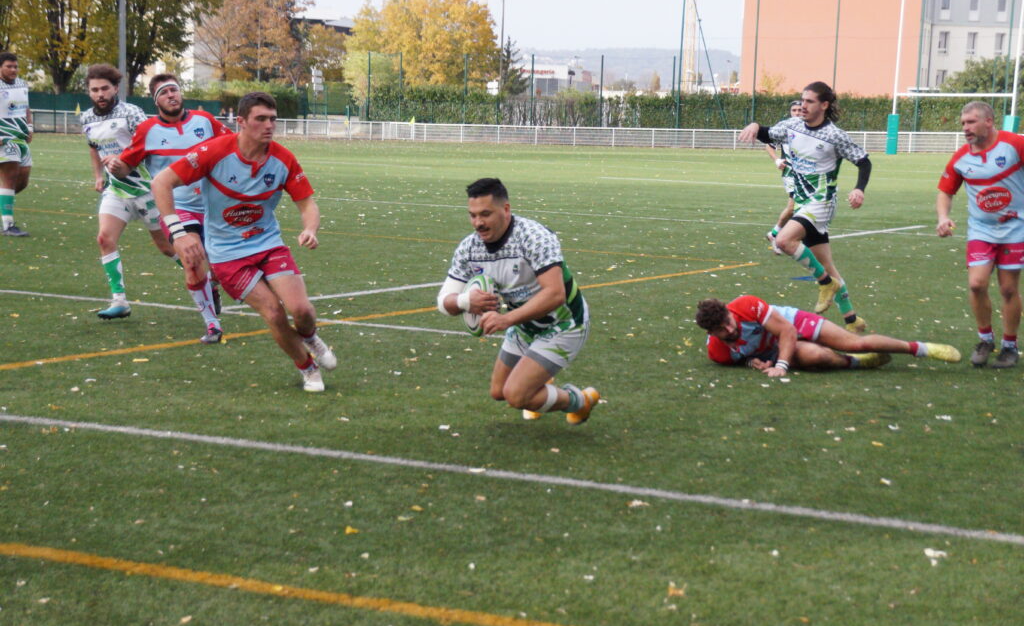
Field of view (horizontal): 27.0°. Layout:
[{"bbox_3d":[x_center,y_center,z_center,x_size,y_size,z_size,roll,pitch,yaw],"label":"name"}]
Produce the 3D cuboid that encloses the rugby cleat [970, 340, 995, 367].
[{"bbox_3d":[3.137,0.270,14.220,0.105,0.120,0.285,9,13,28],"label":"rugby cleat"}]

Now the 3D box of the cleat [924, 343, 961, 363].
[{"bbox_3d":[2.809,0.258,13.900,0.285,0.115,0.105,14,40,35],"label":"cleat"}]

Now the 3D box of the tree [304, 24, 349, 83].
[{"bbox_3d":[-13.048,-16.495,150.000,4.200,7.600,4.200,2,5,0],"label":"tree"}]

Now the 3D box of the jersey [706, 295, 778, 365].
[{"bbox_3d":[1.527,0.112,13.600,0.540,0.460,0.310,8,25,-26],"label":"jersey"}]

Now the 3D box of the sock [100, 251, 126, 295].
[{"bbox_3d":[-2.794,-0.270,14.950,0.120,0.290,0.130,-12,6,24],"label":"sock"}]

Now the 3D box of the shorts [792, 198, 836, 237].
[{"bbox_3d":[2.135,-0.667,15.050,0.350,0.300,0.300,7,15,42],"label":"shorts"}]

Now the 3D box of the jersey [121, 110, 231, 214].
[{"bbox_3d":[-2.157,-0.964,13.750,0.660,0.660,0.360,1,14,-8],"label":"jersey"}]

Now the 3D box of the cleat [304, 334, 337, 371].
[{"bbox_3d":[-1.061,0.212,11.750,0.105,0.285,0.120,-31,-22,-15],"label":"cleat"}]

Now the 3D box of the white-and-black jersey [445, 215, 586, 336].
[{"bbox_3d":[0.031,-0.175,10.200,0.590,0.650,0.380,6,42,34],"label":"white-and-black jersey"}]

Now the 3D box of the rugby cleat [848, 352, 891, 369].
[{"bbox_3d":[2.343,0.306,13.900,0.285,0.100,0.115,0,-29,-18],"label":"rugby cleat"}]

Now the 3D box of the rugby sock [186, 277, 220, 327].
[{"bbox_3d":[-1.968,-0.061,13.650,0.115,0.340,0.130,-9,17,31],"label":"rugby sock"}]

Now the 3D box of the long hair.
[{"bbox_3d":[2.202,-1.494,15.100,0.220,0.290,0.190,-9,11,-39],"label":"long hair"}]

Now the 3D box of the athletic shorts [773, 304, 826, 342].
[{"bbox_3d":[1.850,0.138,13.720,0.320,0.370,0.260,6,10,-13],"label":"athletic shorts"}]

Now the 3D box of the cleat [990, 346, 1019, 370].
[{"bbox_3d":[3.283,0.298,14.200,0.110,0.125,0.290,6,7,33],"label":"cleat"}]

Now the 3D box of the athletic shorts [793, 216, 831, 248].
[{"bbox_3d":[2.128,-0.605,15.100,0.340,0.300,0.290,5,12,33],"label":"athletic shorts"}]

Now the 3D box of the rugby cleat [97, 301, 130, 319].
[{"bbox_3d":[-2.697,-0.024,14.450,0.100,0.120,0.280,8,8,44],"label":"rugby cleat"}]

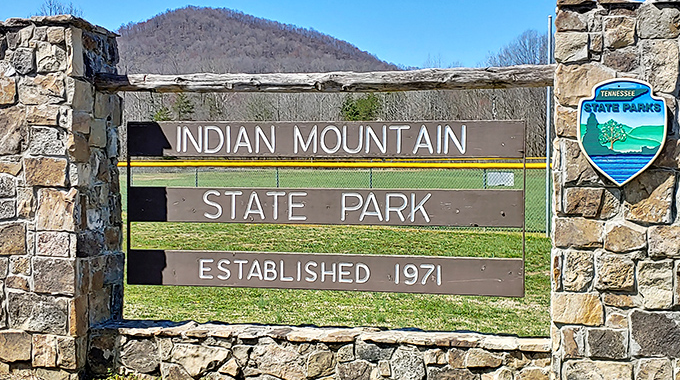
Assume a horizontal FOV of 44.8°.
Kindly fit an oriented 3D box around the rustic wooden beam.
[{"bbox_3d":[-0.174,-0.733,5.480,3.120,0.145,0.150,0,2,10],"label":"rustic wooden beam"}]

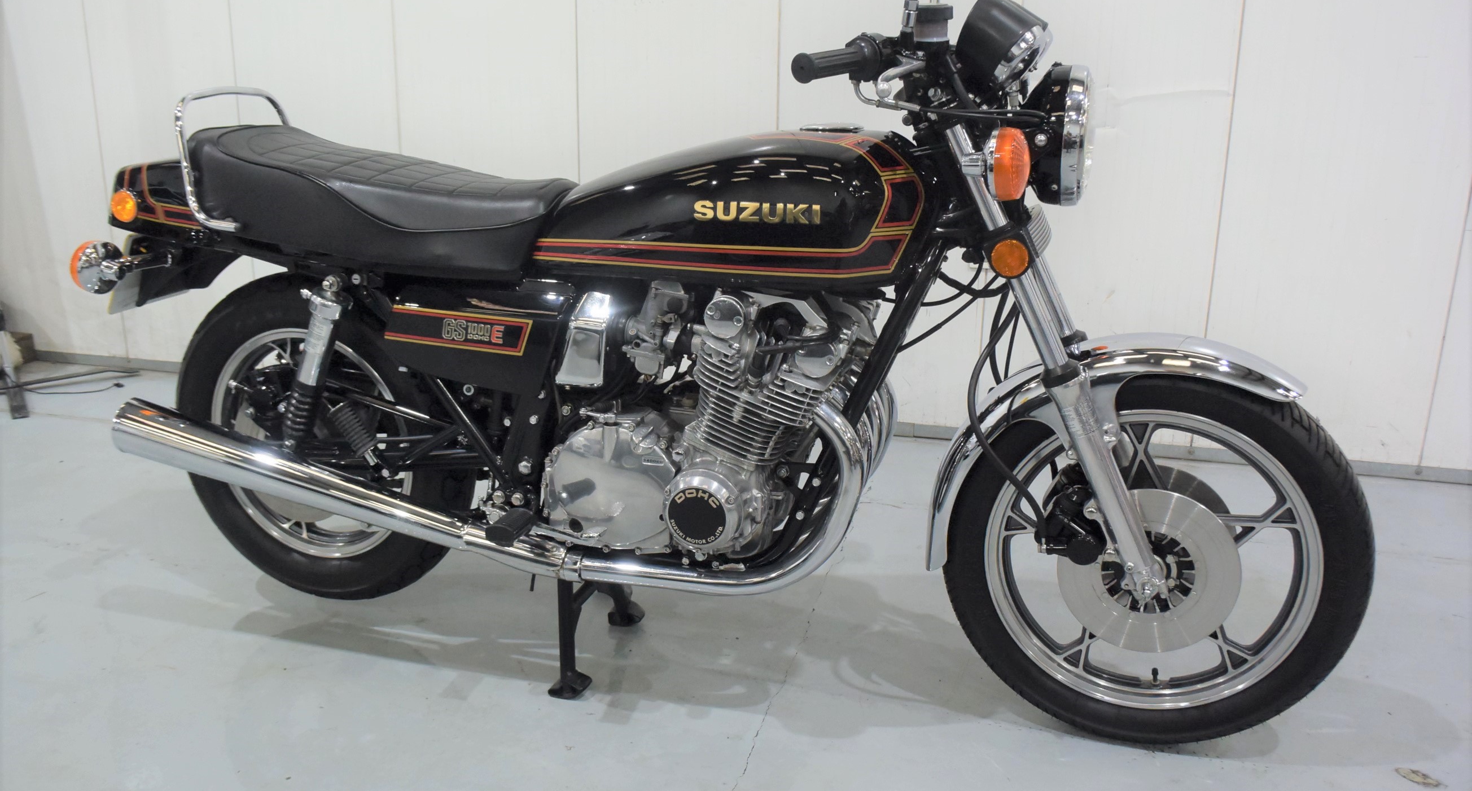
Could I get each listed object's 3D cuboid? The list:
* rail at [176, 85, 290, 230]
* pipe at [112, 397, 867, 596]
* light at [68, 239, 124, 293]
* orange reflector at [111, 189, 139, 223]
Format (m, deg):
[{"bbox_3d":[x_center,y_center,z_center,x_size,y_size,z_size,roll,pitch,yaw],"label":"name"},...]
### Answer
[{"bbox_3d":[-0.887,-0.441,2.043,0.140,0.250,0.275,5,15,16],"label":"rail"},{"bbox_3d":[-0.461,0.129,1.861,1.370,0.335,0.190,5,15,16],"label":"pipe"},{"bbox_3d":[-1.120,-0.224,1.933,0.065,0.094,0.094,5,15,16],"label":"light"},{"bbox_3d":[-1.126,-0.348,2.035,0.058,0.058,0.016,7,16,21],"label":"orange reflector"}]

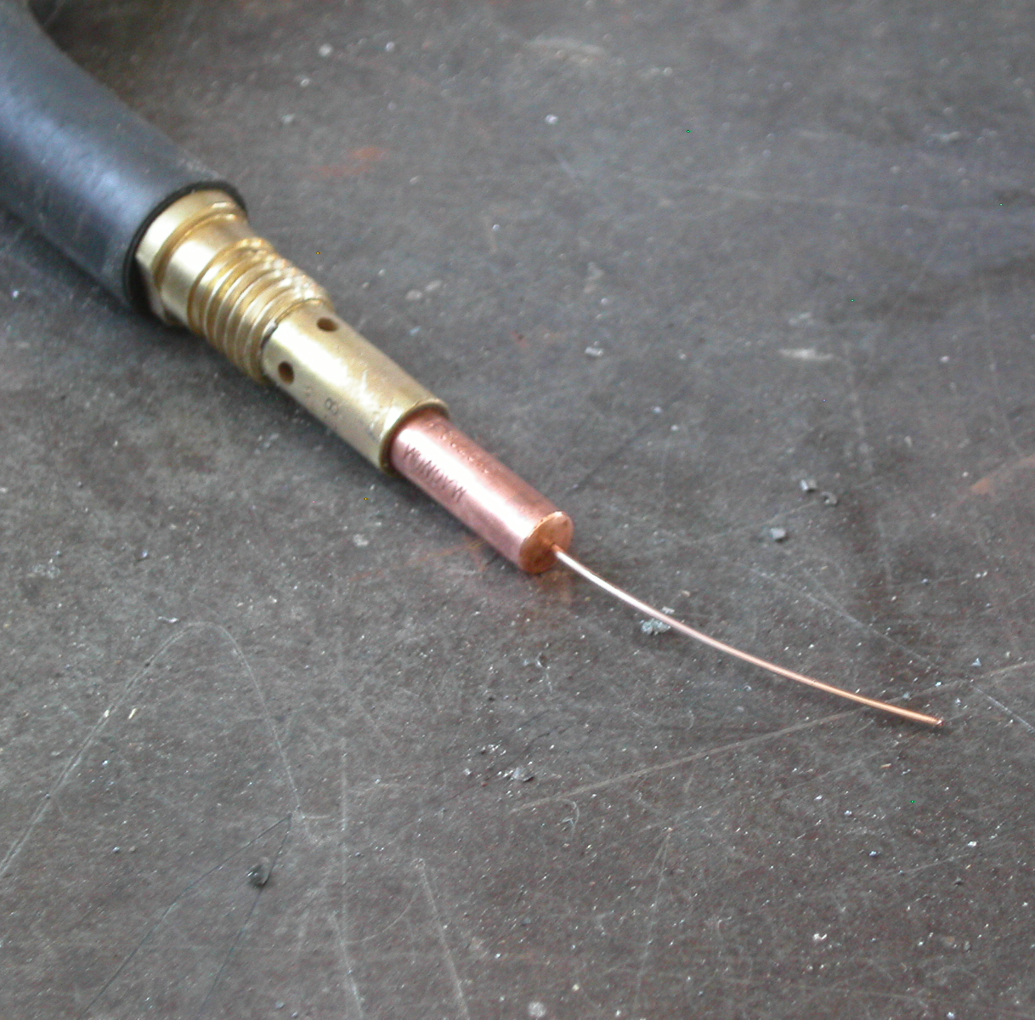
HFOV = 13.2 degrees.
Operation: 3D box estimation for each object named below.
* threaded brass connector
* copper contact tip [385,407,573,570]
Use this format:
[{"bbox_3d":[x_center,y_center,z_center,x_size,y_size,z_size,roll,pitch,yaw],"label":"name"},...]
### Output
[{"bbox_3d":[-0.020,-0.016,0.413,0.013,0.013,0.035,-29,50,-30],"label":"threaded brass connector"},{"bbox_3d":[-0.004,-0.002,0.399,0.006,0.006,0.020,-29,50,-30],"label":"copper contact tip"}]

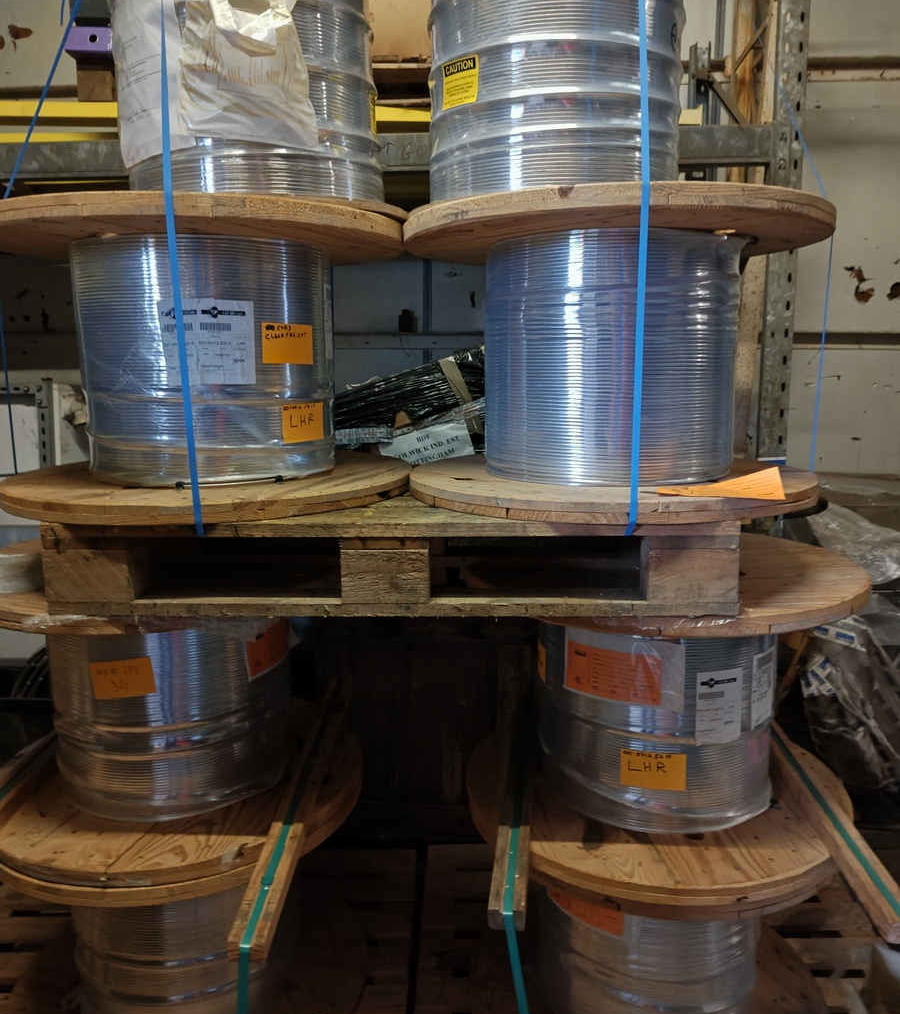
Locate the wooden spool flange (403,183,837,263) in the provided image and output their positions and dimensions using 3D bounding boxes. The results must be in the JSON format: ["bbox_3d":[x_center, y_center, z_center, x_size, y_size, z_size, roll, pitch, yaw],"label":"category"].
[{"bbox_3d":[0.320,-0.554,1.629,0.842,0.035,0.842,0,10,0],"label":"wooden spool flange"}]

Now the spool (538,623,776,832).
[{"bbox_3d":[0.462,0.386,1.822,0.519,0.465,0.519,-1,10,0],"label":"spool"}]

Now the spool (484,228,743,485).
[{"bbox_3d":[0.333,-0.307,1.686,0.512,0.470,0.512,-1,10,0],"label":"spool"}]

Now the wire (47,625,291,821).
[{"bbox_3d":[-0.643,0.384,1.867,0.519,0.470,0.519,-1,10,0],"label":"wire"}]

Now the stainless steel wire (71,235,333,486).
[{"bbox_3d":[-0.511,-0.307,1.717,0.508,0.467,0.508,-1,10,0],"label":"stainless steel wire"}]

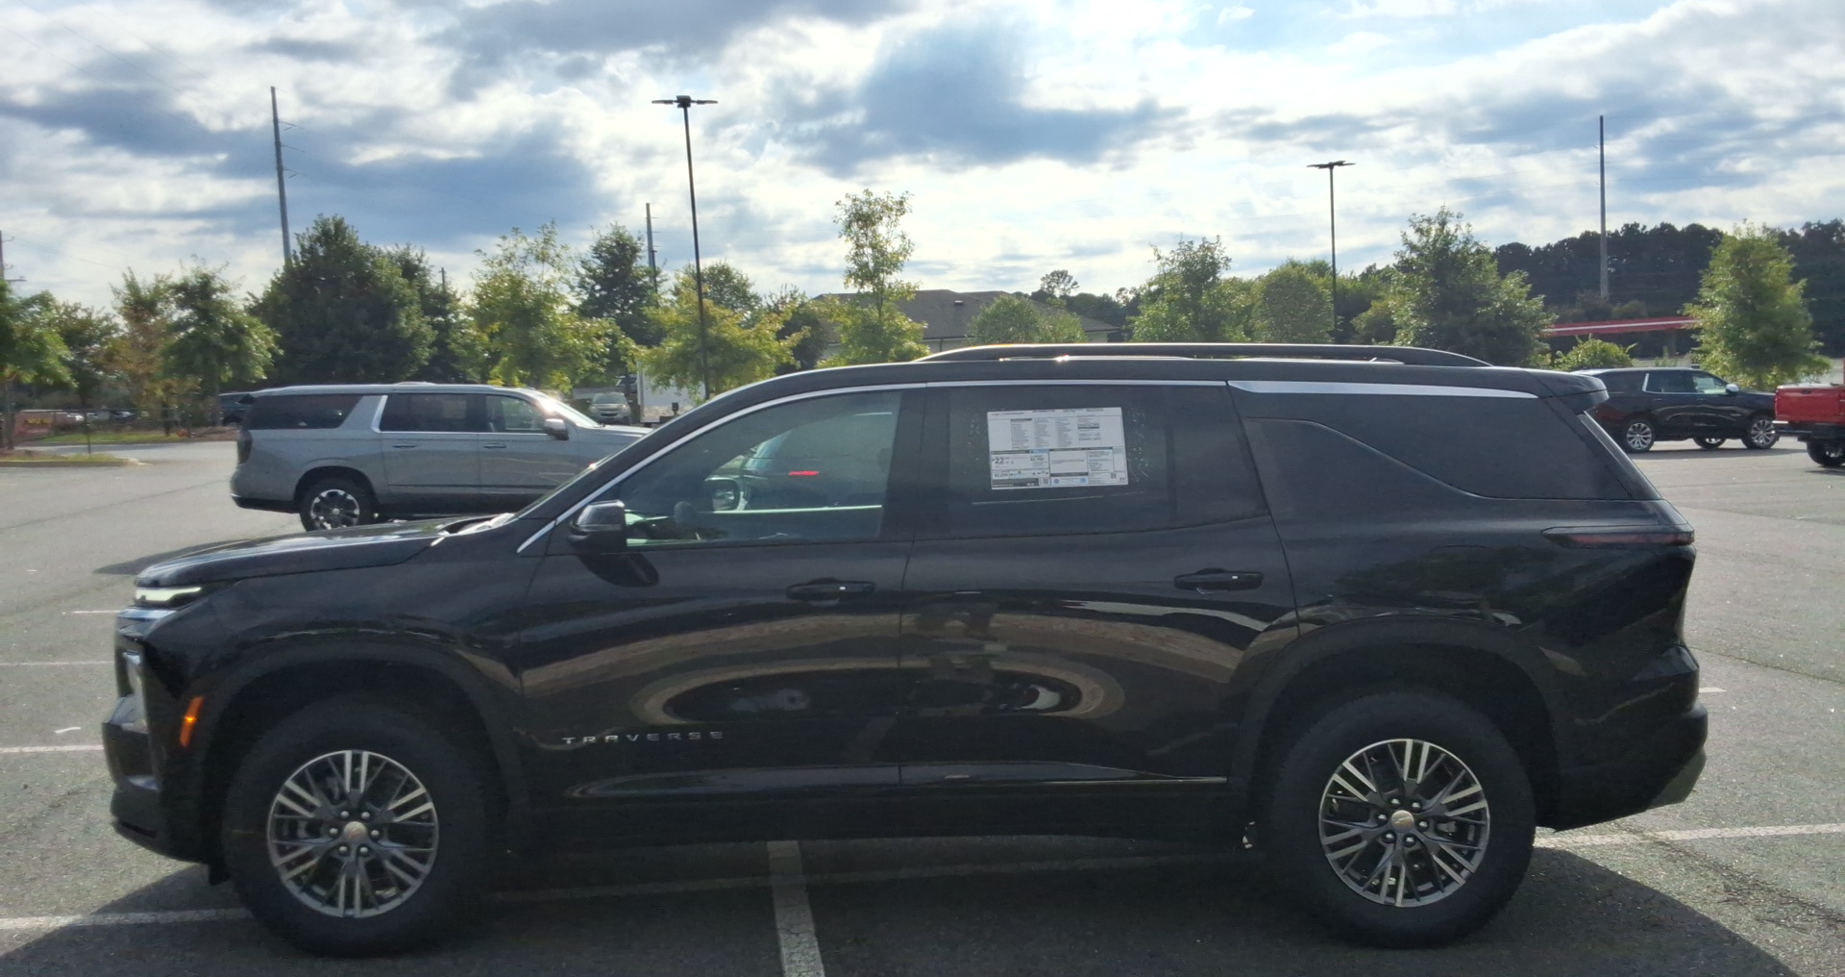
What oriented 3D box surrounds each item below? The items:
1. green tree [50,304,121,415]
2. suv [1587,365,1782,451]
[{"bbox_3d":[-37.993,-5.517,68.000,3.550,5.980,3.550,-3,4,0],"label":"green tree"},{"bbox_3d":[18.020,-1.900,36.000,5.350,1.930,2.060,-1,4,-6],"label":"suv"}]

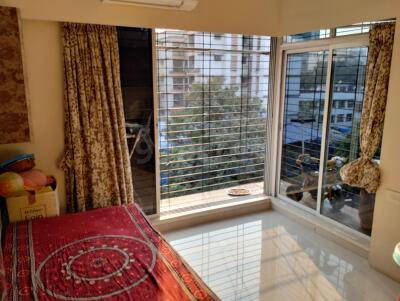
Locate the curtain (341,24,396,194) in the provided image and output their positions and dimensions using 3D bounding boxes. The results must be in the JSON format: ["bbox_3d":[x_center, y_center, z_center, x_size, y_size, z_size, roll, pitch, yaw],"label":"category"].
[{"bbox_3d":[1.442,-0.336,2.741,0.234,1.396,0.328,-6,13,-26],"label":"curtain"}]

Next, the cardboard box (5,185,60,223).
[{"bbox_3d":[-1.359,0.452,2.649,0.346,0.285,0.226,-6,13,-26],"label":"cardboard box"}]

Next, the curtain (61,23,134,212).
[{"bbox_3d":[-0.925,-0.166,2.963,0.608,1.849,0.133,-6,13,-26],"label":"curtain"}]

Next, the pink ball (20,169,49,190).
[{"bbox_3d":[-1.328,0.229,2.605,0.203,0.203,0.203,-6,13,-26],"label":"pink ball"}]

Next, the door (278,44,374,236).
[{"bbox_3d":[1.322,-0.162,3.390,0.086,1.817,1.412,-6,13,-26],"label":"door"}]

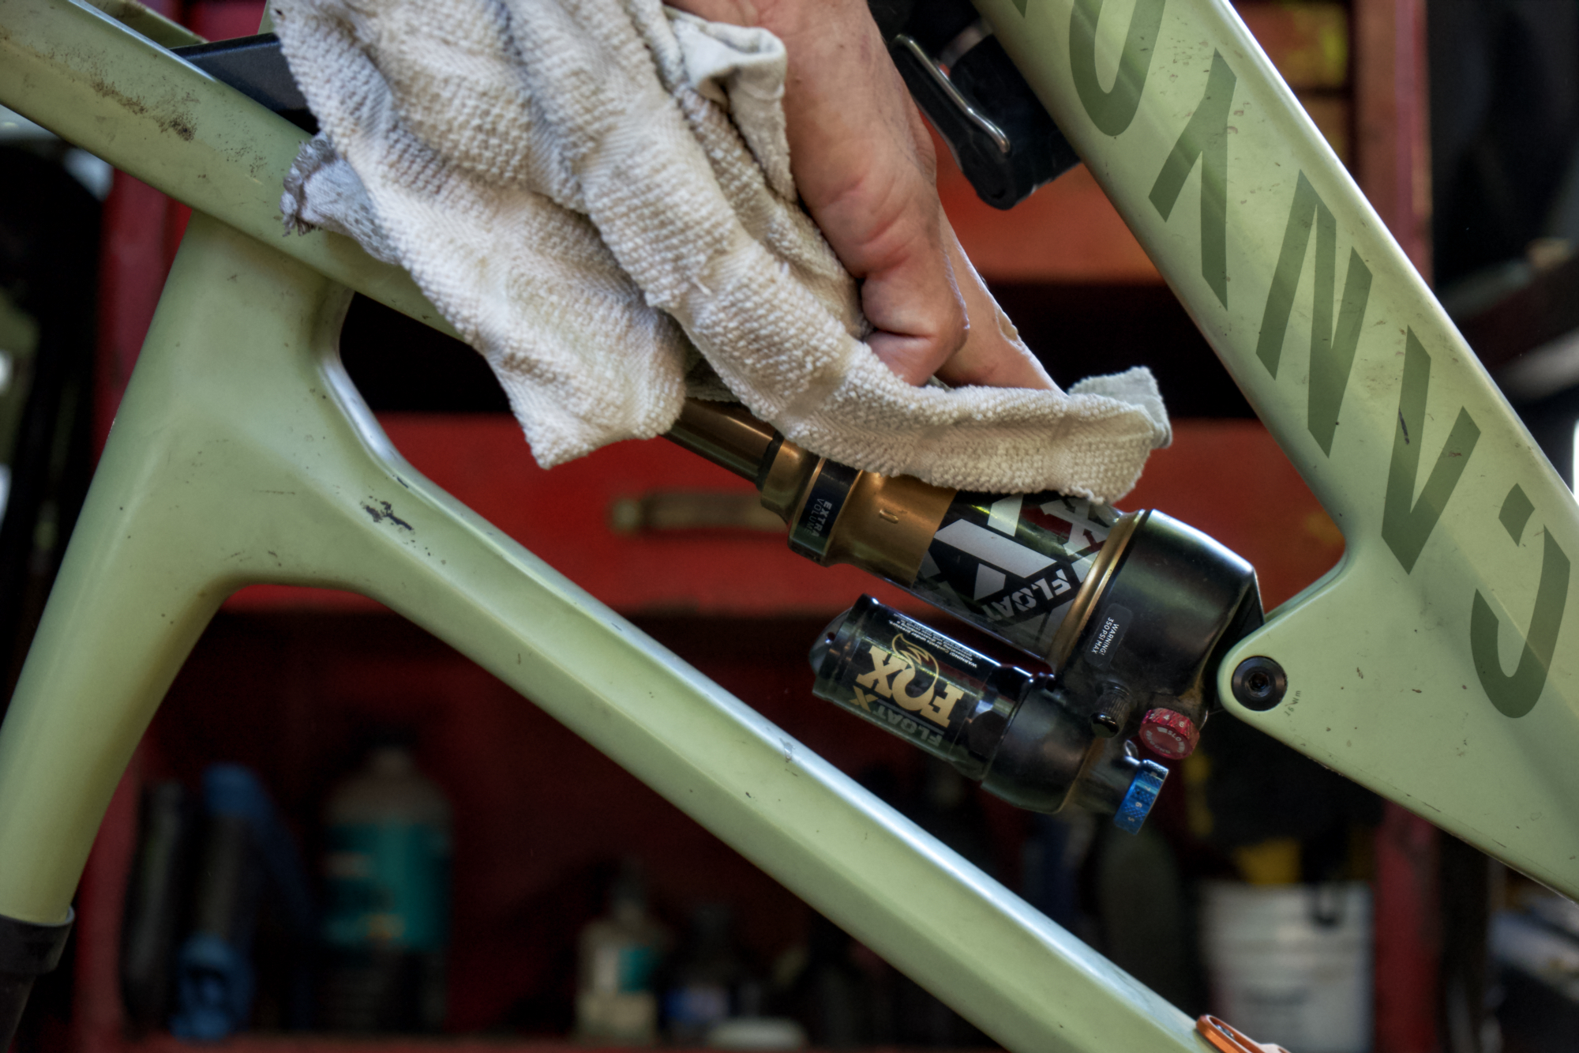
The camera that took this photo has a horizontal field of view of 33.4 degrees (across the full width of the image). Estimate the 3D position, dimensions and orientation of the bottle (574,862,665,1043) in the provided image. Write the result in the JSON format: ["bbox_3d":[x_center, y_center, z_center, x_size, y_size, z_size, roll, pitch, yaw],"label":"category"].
[{"bbox_3d":[-0.102,0.256,1.590,0.050,0.108,0.050,1,-3,-6],"label":"bottle"}]

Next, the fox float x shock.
[{"bbox_3d":[0.027,0.006,0.768,0.240,0.089,0.056,26,0,7],"label":"fox float x shock"}]

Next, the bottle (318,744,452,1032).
[{"bbox_3d":[-0.249,0.221,1.620,0.078,0.183,0.078,0,-3,0],"label":"bottle"}]

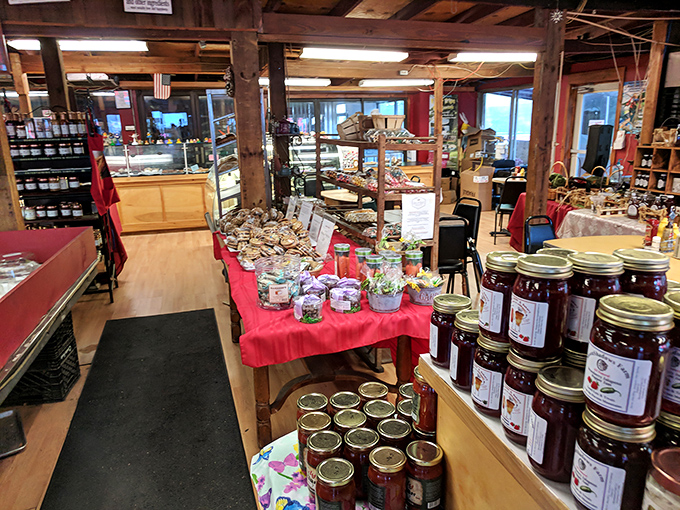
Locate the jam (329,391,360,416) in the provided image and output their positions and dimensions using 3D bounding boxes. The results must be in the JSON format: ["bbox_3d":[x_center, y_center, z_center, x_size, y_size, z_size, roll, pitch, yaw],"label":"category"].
[{"bbox_3d":[0.014,0.411,1.240,0.078,0.130,0.078,-8,17,-26],"label":"jam"}]

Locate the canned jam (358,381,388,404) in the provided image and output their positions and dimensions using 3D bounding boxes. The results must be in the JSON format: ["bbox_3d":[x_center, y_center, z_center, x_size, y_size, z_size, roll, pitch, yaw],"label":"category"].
[{"bbox_3d":[0.083,0.389,1.249,0.078,0.130,0.078,0,16,4],"label":"canned jam"}]

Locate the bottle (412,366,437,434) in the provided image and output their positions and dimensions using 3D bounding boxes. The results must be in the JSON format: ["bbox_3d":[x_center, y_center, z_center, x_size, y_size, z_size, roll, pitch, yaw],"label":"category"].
[{"bbox_3d":[0.190,0.302,1.067,0.078,0.130,0.078,-1,16,0],"label":"bottle"}]

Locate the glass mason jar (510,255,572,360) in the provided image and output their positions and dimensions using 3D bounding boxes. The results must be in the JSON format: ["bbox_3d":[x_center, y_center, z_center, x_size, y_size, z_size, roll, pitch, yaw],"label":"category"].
[{"bbox_3d":[0.293,0.075,0.747,0.080,0.135,0.080,-1,16,0],"label":"glass mason jar"}]

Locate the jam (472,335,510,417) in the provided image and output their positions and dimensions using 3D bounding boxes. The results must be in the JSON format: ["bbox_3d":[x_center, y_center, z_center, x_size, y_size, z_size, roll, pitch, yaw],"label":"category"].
[{"bbox_3d":[0.253,0.185,0.814,0.079,0.128,0.079,0,14,0],"label":"jam"}]

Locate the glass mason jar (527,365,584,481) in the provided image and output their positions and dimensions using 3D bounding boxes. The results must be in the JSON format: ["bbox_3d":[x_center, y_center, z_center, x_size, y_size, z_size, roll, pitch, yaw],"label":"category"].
[{"bbox_3d":[0.289,0.220,0.665,0.080,0.128,0.080,-1,16,0],"label":"glass mason jar"}]

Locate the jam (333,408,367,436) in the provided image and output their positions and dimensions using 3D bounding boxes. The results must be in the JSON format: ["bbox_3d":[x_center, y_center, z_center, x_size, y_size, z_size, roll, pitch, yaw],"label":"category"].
[{"bbox_3d":[0.023,0.408,1.115,0.073,0.117,0.073,0,14,0],"label":"jam"}]

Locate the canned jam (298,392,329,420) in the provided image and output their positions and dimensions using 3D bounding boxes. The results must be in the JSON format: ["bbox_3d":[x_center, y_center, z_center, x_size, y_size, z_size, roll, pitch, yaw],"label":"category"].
[{"bbox_3d":[-0.062,0.404,1.204,0.078,0.130,0.078,-2,16,-4],"label":"canned jam"}]

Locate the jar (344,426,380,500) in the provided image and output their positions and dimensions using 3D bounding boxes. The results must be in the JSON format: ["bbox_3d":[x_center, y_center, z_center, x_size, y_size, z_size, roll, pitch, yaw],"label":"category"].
[{"bbox_3d":[0.048,0.450,1.099,0.078,0.130,0.078,-1,16,0],"label":"jar"}]

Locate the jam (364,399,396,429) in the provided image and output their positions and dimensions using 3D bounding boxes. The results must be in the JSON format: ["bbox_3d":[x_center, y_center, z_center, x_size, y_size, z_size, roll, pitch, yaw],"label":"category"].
[{"bbox_3d":[0.091,0.411,1.170,0.078,0.130,0.078,0,16,4],"label":"jam"}]

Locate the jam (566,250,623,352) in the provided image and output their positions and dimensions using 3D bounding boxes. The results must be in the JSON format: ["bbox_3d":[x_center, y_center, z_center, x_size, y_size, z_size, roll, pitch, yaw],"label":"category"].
[{"bbox_3d":[0.371,0.068,0.758,0.079,0.128,0.079,-2,15,-11],"label":"jam"}]

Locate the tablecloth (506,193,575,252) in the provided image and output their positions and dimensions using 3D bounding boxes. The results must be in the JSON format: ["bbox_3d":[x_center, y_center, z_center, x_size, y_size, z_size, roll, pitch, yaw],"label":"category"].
[{"bbox_3d":[2.381,-0.200,5.262,0.750,0.750,1.250,-1,14,-6],"label":"tablecloth"}]

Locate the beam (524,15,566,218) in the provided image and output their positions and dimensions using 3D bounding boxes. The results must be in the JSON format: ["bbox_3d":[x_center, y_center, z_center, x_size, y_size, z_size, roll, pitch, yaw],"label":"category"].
[{"bbox_3d":[1.976,-1.027,5.014,0.155,2.491,0.155,-5,16,-17],"label":"beam"}]

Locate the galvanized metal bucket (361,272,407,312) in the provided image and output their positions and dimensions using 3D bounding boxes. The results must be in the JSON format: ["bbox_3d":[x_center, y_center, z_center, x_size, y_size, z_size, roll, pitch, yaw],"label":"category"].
[{"bbox_3d":[0.186,0.152,2.085,0.165,0.150,0.150,0,14,0],"label":"galvanized metal bucket"}]

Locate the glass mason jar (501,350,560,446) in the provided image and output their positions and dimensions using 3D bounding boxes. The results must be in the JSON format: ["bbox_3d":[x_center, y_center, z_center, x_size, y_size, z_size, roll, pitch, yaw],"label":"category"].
[{"bbox_3d":[0.292,0.206,0.783,0.080,0.135,0.080,-1,16,0],"label":"glass mason jar"}]

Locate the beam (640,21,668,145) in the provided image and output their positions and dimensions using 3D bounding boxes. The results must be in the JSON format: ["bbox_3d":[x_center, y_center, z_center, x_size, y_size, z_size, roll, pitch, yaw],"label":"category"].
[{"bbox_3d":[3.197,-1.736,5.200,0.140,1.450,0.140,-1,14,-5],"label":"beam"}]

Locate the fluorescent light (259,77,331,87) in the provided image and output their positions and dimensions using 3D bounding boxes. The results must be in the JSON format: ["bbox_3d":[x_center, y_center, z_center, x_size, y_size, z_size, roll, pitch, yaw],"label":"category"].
[{"bbox_3d":[-0.718,-2.440,7.200,1.220,0.090,0.180,-6,16,-17],"label":"fluorescent light"}]

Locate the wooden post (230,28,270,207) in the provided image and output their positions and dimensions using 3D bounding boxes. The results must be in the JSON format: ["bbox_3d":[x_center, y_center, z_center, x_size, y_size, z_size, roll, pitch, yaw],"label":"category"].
[{"bbox_3d":[-0.692,-0.595,4.109,0.190,2.199,0.190,-5,16,-17],"label":"wooden post"}]

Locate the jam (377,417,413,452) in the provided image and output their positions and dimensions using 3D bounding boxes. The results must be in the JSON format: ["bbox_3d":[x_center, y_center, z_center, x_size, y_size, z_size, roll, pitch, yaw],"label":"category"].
[{"bbox_3d":[0.120,0.441,1.130,0.078,0.130,0.078,-1,16,0],"label":"jam"}]

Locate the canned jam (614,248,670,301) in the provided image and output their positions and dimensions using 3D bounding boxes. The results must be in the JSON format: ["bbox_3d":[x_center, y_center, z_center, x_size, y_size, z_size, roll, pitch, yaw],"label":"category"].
[{"bbox_3d":[0.450,0.063,0.778,0.079,0.128,0.079,0,14,-3],"label":"canned jam"}]

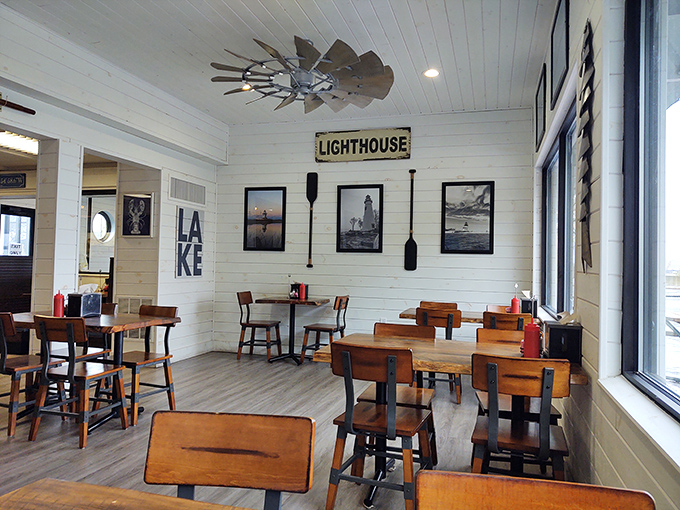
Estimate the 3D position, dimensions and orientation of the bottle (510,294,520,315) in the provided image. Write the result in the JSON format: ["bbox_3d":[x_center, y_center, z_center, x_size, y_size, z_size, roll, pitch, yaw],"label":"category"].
[{"bbox_3d":[1.745,0.501,5.277,0.080,0.219,0.080,1,-1,16],"label":"bottle"}]

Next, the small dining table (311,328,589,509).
[{"bbox_3d":[0.607,0.914,3.009,1.320,0.752,0.867,1,-1,16],"label":"small dining table"}]

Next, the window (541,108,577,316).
[{"bbox_3d":[1.640,-0.215,4.060,0.100,1.440,2.840,1,-1,16],"label":"window"}]

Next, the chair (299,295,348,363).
[{"bbox_3d":[-0.182,0.915,6.492,0.500,0.820,0.450,1,-1,23],"label":"chair"}]

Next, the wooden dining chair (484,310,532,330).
[{"bbox_3d":[1.461,0.903,4.627,0.410,0.825,0.475,1,-2,18],"label":"wooden dining chair"}]

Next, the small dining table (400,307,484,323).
[{"bbox_3d":[1.305,0.979,5.426,1.320,0.754,0.837,1,-1,16],"label":"small dining table"}]

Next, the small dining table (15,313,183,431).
[{"bbox_3d":[-1.969,0.855,4.011,1.220,0.757,0.770,1,-1,16],"label":"small dining table"}]

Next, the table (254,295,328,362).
[{"bbox_3d":[-0.595,0.966,6.687,0.803,0.763,0.557,1,-1,16],"label":"table"}]

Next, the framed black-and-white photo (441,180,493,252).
[{"bbox_3d":[1.506,-0.439,6.280,0.611,0.853,0.030,1,-1,16],"label":"framed black-and-white photo"}]

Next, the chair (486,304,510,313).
[{"bbox_3d":[1.611,0.918,5.129,0.410,0.825,0.475,1,-1,16],"label":"chair"}]

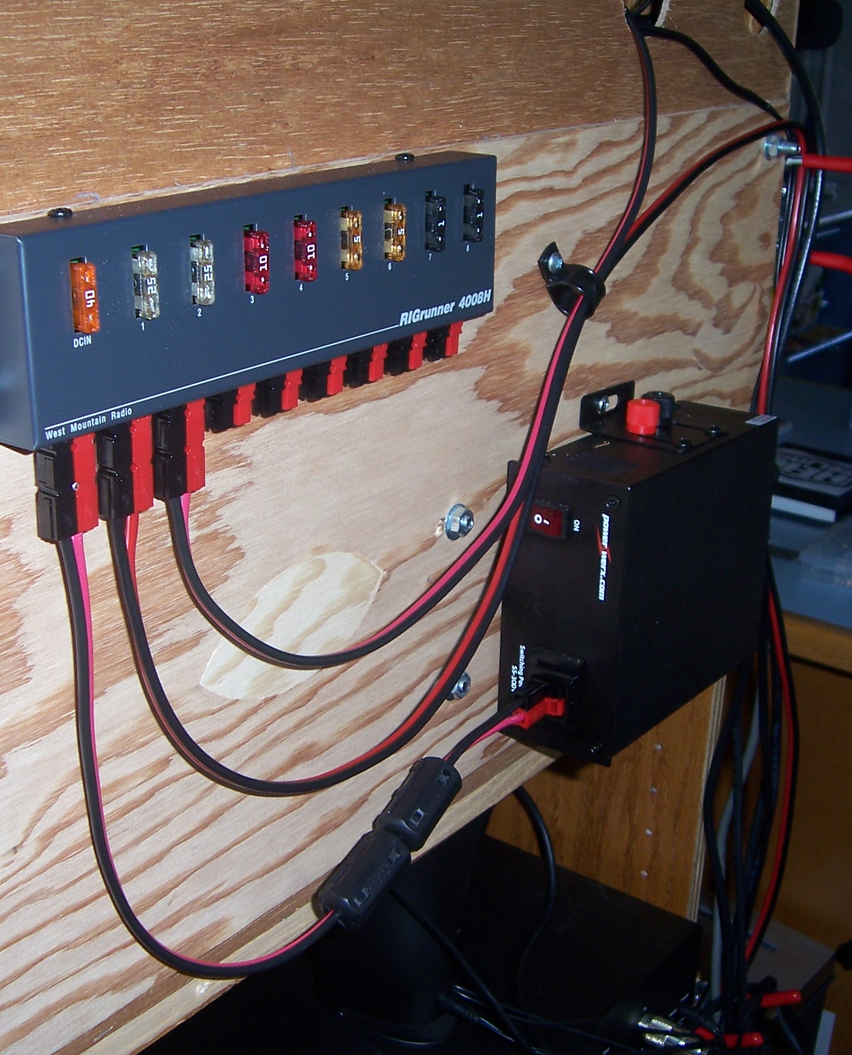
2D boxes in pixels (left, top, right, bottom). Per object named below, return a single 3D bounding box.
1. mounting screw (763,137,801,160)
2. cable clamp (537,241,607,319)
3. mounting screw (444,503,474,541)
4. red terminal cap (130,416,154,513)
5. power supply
[{"bbox_3d":[0.191,-0.201,0.776,0.016,0.014,0.014,16,26,33],"label":"mounting screw"},{"bbox_3d":[0.064,-0.103,0.629,0.019,0.036,0.015,16,52,33],"label":"cable clamp"},{"bbox_3d":[0.017,-0.001,0.611,0.009,0.015,0.015,16,26,33],"label":"mounting screw"},{"bbox_3d":[-0.088,-0.021,0.439,0.008,0.030,0.008,16,26,33],"label":"red terminal cap"},{"bbox_3d":[0.102,0.013,0.690,0.061,0.141,0.146,13,22,35],"label":"power supply"}]

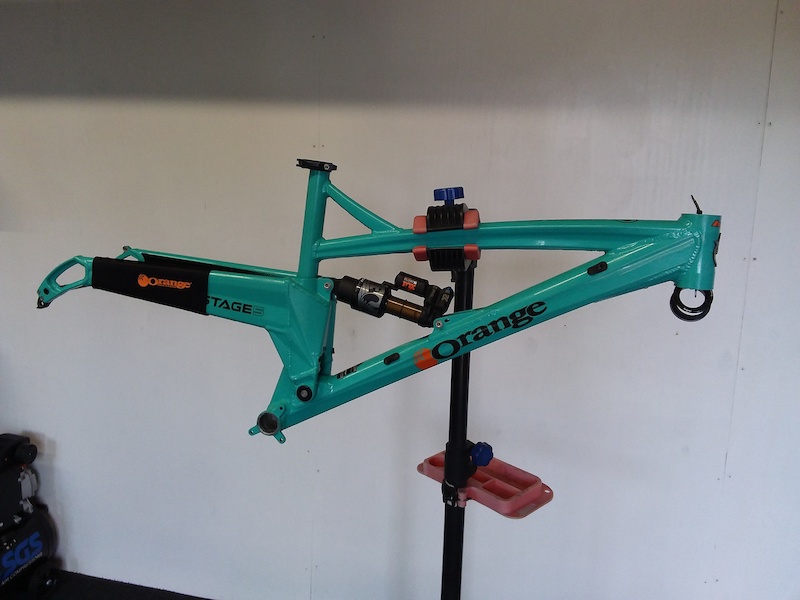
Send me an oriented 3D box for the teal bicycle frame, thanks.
[{"bbox_3d":[-0.065,0.011,1.067,1.117,0.487,0.168,3,8,10],"label":"teal bicycle frame"}]

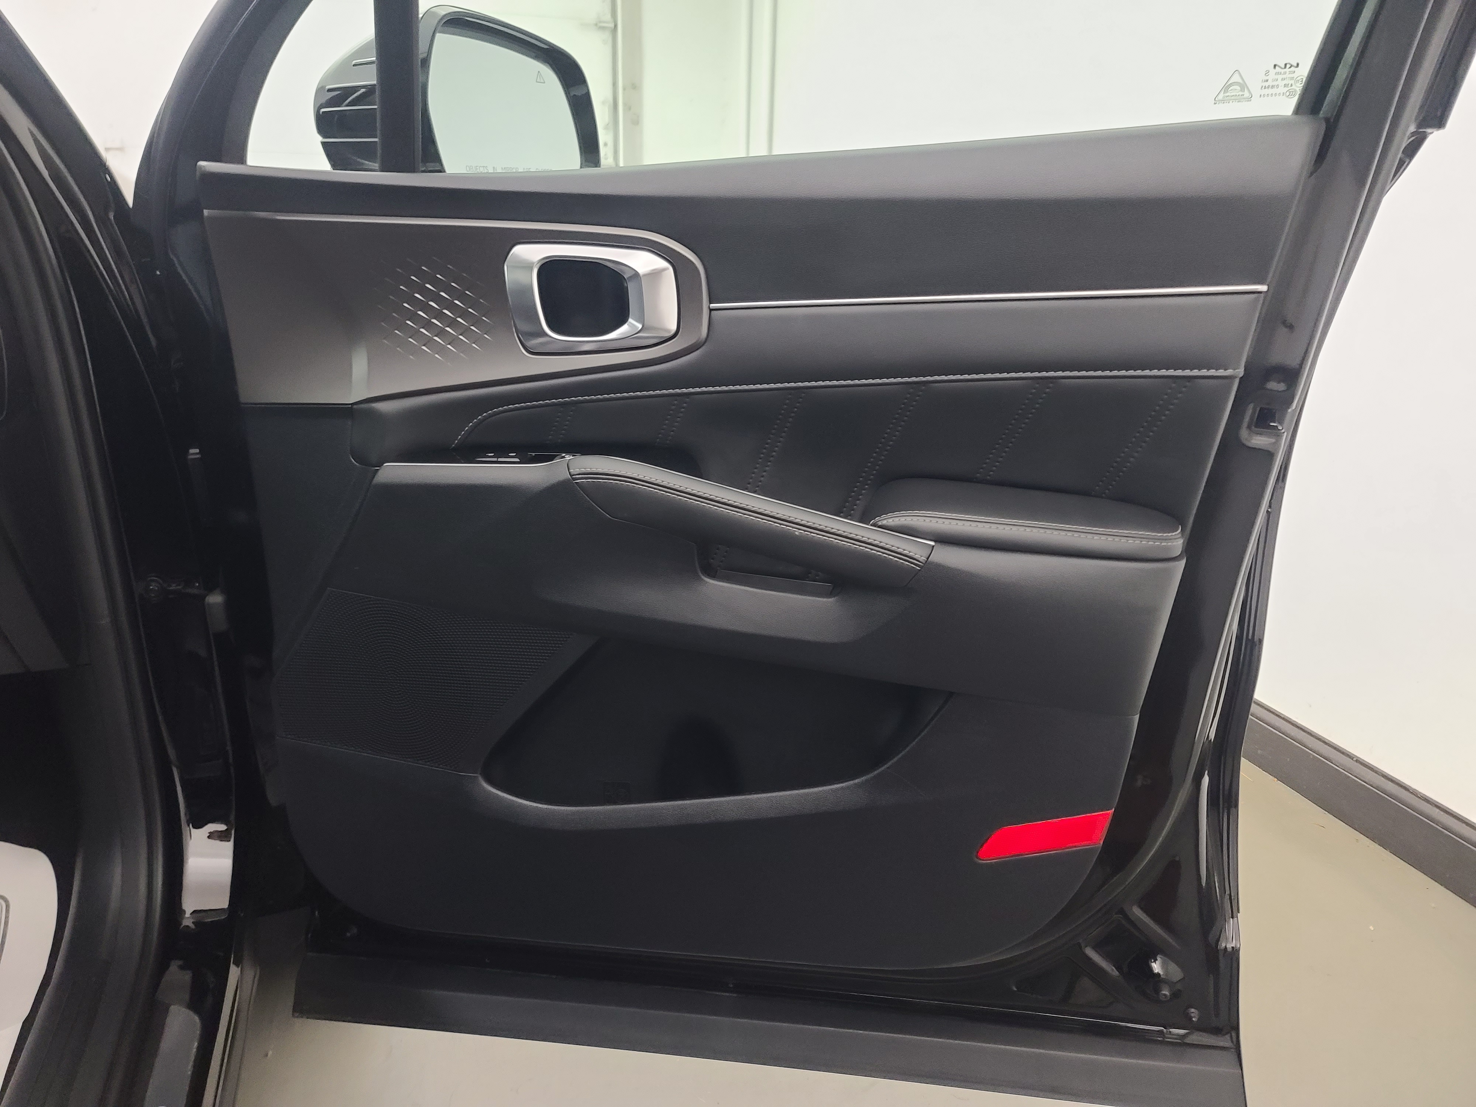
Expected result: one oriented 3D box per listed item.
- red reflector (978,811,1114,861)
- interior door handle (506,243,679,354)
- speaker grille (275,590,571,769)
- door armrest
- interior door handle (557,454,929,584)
[{"bbox_3d":[0.263,0.243,0.918,0.115,0.040,0.012,-9,16,12],"label":"red reflector"},{"bbox_3d":[-0.115,-0.203,0.846,0.138,0.085,0.035,4,19,8],"label":"interior door handle"},{"bbox_3d":[-0.281,0.114,0.961,0.287,0.165,0.025,4,19,8],"label":"speaker grille"},{"bbox_3d":[0.213,-0.029,0.822,0.228,0.046,0.083,4,19,8],"label":"door armrest"},{"bbox_3d":[0.008,-0.033,0.824,0.282,0.054,0.058,14,20,5],"label":"interior door handle"}]

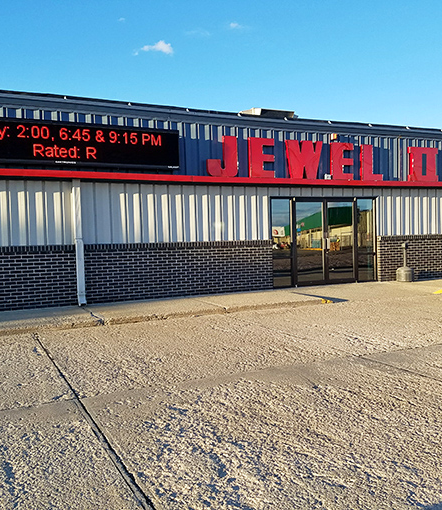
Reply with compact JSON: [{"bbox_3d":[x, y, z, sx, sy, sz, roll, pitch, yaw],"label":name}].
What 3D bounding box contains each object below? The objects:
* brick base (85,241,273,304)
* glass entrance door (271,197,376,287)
[{"bbox_3d":[-0.755,0.289,10.895,4.220,1.175,0.170,-2,2,-25],"label":"brick base"},{"bbox_3d":[2.585,-0.337,12.477,3.150,2.140,0.130,-2,2,-25],"label":"glass entrance door"}]

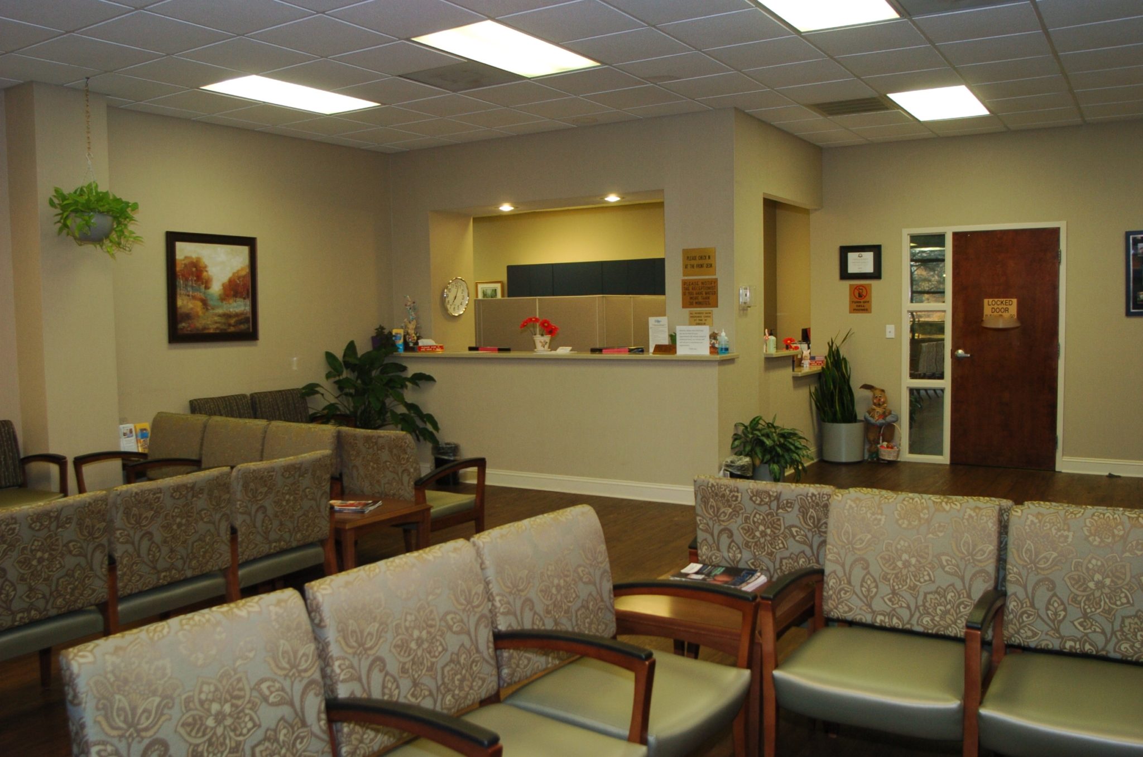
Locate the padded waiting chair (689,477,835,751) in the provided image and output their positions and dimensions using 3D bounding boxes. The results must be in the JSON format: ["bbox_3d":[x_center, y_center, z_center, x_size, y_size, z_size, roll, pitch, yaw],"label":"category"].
[{"bbox_3d":[0.842,0.785,3.701,0.605,0.880,0.630,2,5,32],"label":"padded waiting chair"}]

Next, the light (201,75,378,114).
[{"bbox_3d":[-1.869,-1.928,6.490,0.575,0.050,1.170,2,5,32],"label":"light"}]

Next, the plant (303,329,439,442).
[{"bbox_3d":[-1.759,0.274,8.214,0.800,1.300,0.800,2,5,32],"label":"plant"}]

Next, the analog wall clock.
[{"bbox_3d":[-1.102,-0.788,9.162,0.045,0.385,0.385,2,5,32],"label":"analog wall clock"}]

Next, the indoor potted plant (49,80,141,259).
[{"bbox_3d":[-2.941,-1.278,5.804,0.500,1.120,0.510,2,5,32],"label":"indoor potted plant"}]

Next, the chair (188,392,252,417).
[{"bbox_3d":[-2.479,0.574,7.198,0.630,0.880,0.570,2,5,32],"label":"chair"}]

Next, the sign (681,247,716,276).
[{"bbox_3d":[0.989,-0.900,7.380,0.283,0.216,0.018,2,5,32],"label":"sign"}]

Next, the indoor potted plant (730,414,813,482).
[{"bbox_3d":[1.539,0.629,7.368,0.520,0.600,0.550,2,5,32],"label":"indoor potted plant"}]

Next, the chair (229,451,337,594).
[{"bbox_3d":[-1.484,0.778,4.321,0.620,0.880,0.605,2,5,32],"label":"chair"}]

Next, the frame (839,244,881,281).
[{"bbox_3d":[2.729,-1.089,8.977,0.400,0.328,0.030,2,5,32],"label":"frame"}]

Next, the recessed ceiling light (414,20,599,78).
[{"bbox_3d":[-0.348,-1.925,5.507,0.600,0.070,1.200,2,5,32],"label":"recessed ceiling light"}]

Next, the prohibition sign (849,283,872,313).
[{"bbox_3d":[2.739,-0.753,9.007,0.215,0.284,0.018,2,5,32],"label":"prohibition sign"}]

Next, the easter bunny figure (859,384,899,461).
[{"bbox_3d":[2.872,0.418,8.876,0.370,0.735,0.250,1,5,25],"label":"easter bunny figure"}]

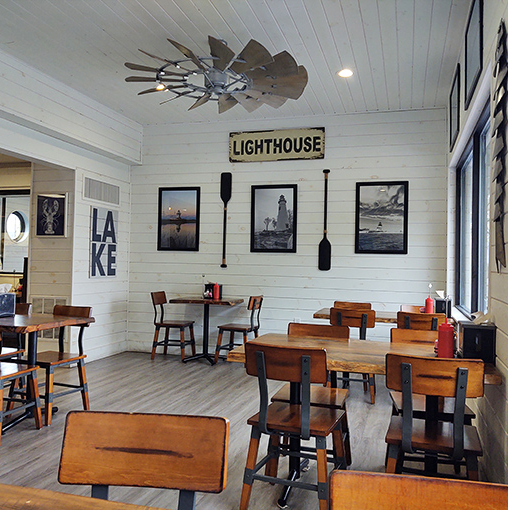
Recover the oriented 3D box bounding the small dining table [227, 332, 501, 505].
[{"bbox_3d":[0.607,0.914,3.009,1.320,0.752,0.867,1,-1,16],"label":"small dining table"}]

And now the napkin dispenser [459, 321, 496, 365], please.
[{"bbox_3d":[1.049,0.413,2.495,0.140,0.180,0.190,1,-1,16],"label":"napkin dispenser"}]

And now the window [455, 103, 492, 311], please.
[{"bbox_3d":[1.640,-0.215,4.060,0.100,1.440,2.840,1,-1,16],"label":"window"}]

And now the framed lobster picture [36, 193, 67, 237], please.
[{"bbox_3d":[-2.326,-0.456,6.091,0.400,0.510,0.035,1,-1,16],"label":"framed lobster picture"}]

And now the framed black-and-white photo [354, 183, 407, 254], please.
[{"bbox_3d":[1.506,-0.439,6.280,0.611,0.853,0.030,1,-1,16],"label":"framed black-and-white photo"}]

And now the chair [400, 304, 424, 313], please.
[{"bbox_3d":[1.611,0.918,5.129,0.410,0.825,0.475,1,-1,16],"label":"chair"}]

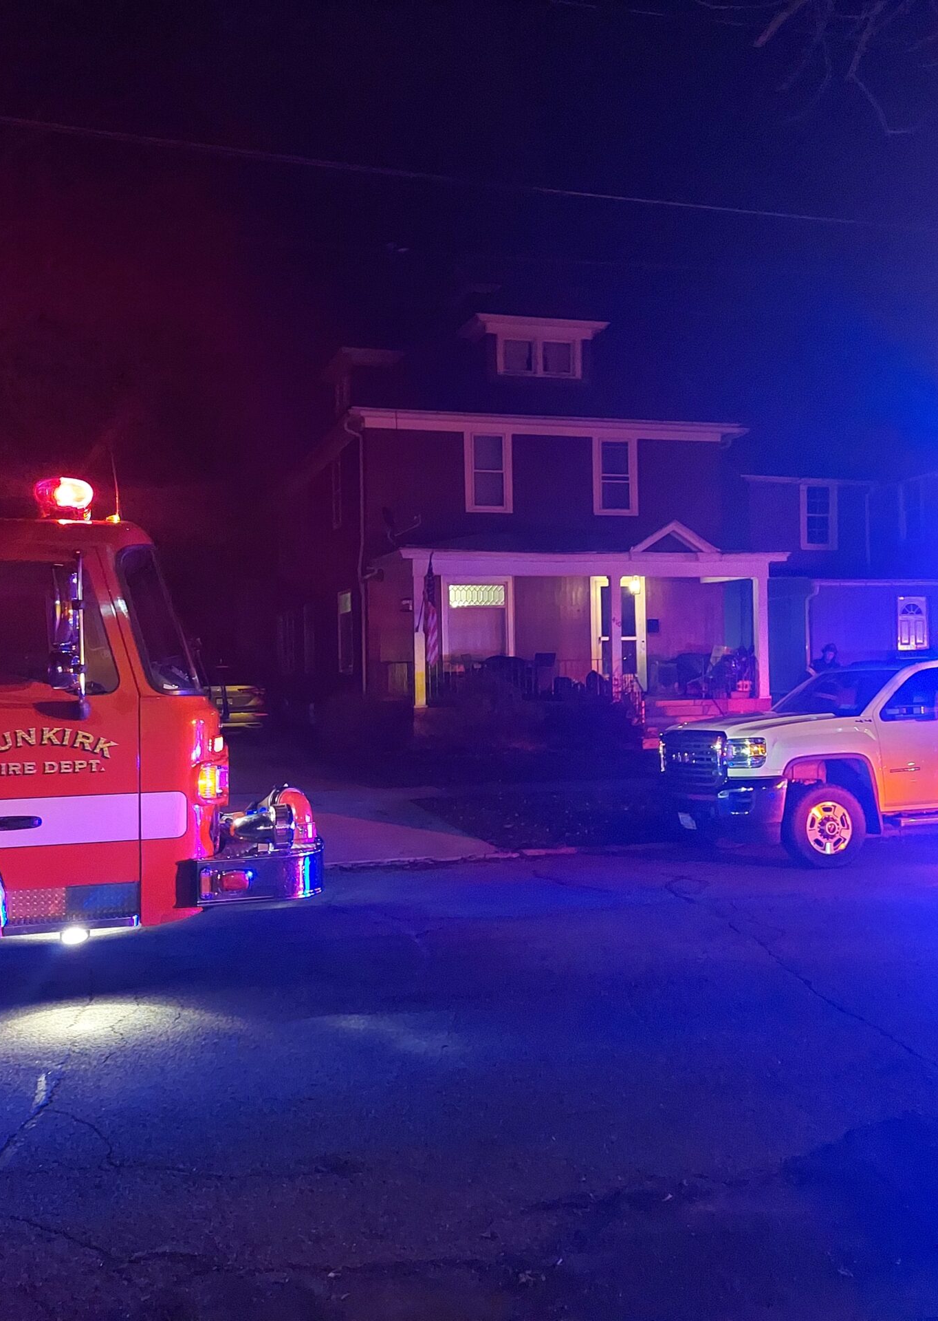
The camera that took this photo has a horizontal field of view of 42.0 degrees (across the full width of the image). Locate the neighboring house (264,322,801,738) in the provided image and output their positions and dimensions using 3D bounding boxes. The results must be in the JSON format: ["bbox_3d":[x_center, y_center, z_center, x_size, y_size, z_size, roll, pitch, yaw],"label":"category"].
[{"bbox_3d":[0.530,-2.984,26.252,7.918,9.191,12.006,-1,0,-16],"label":"neighboring house"}]

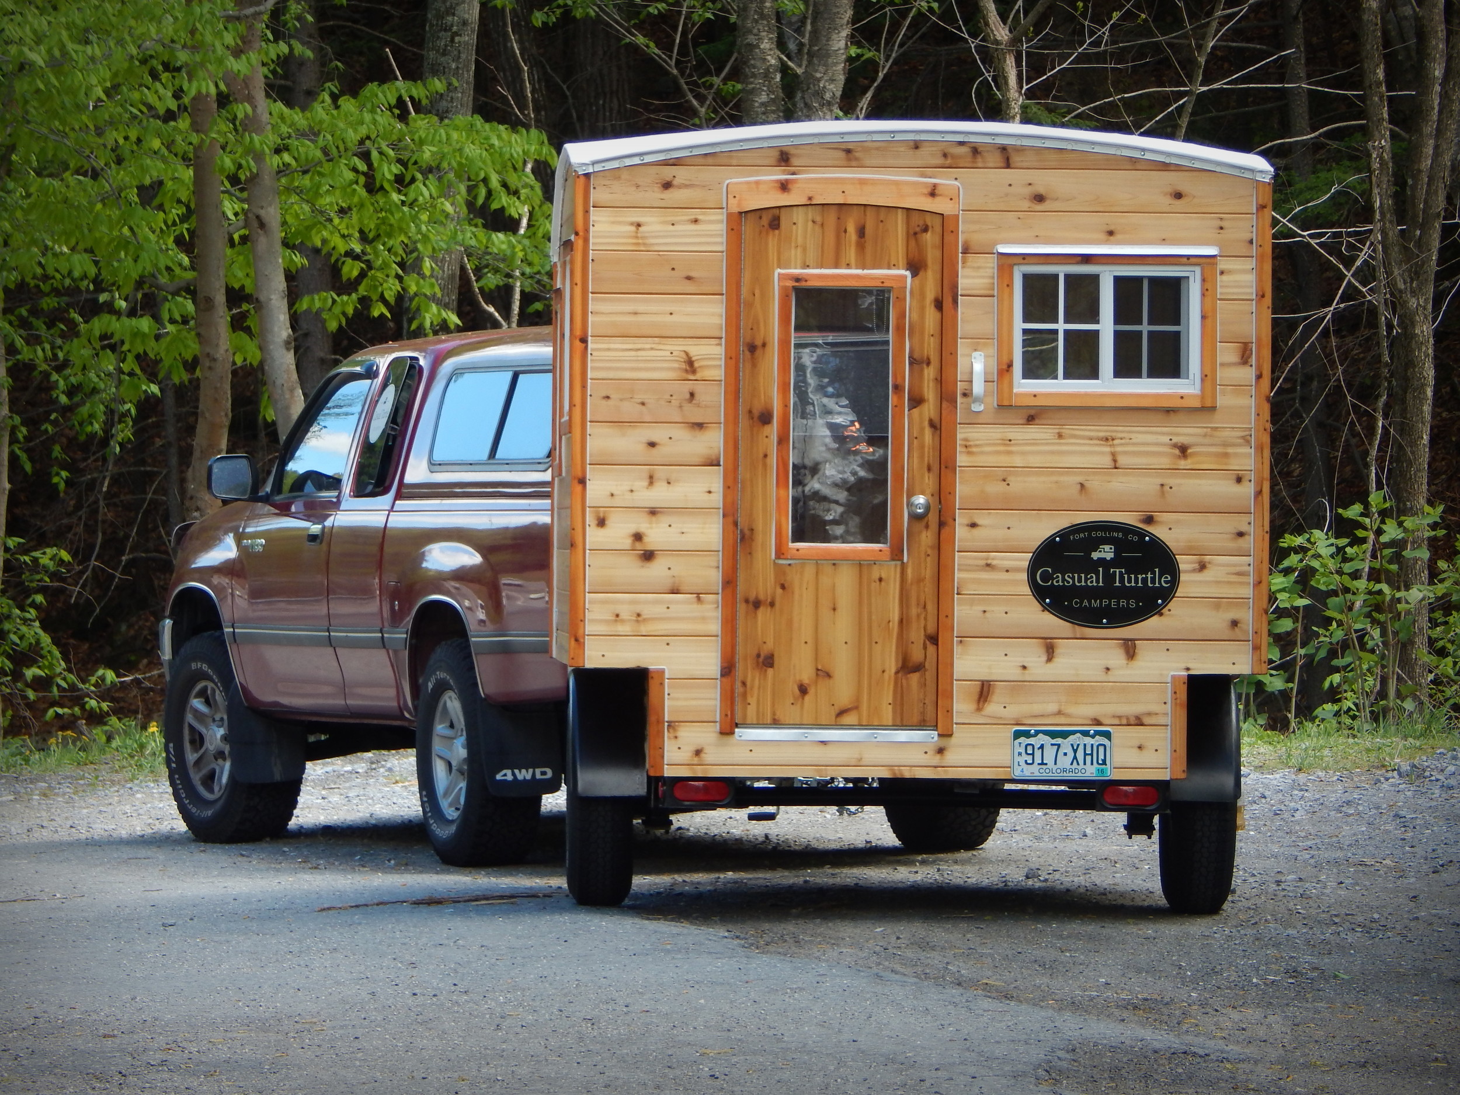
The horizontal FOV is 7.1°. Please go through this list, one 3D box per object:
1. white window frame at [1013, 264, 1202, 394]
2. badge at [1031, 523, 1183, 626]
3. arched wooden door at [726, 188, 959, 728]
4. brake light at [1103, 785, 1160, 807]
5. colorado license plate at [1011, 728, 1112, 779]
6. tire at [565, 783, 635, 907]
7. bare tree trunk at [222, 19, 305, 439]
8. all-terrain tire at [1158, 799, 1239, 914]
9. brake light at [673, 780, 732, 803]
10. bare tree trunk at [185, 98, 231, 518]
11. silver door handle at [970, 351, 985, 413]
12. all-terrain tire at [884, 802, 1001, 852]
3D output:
[{"bbox_3d":[1.129,-0.655,35.355,0.555,0.384,0.050,1,0,-2],"label":"white window frame"},{"bbox_3d":[1.120,0.082,35.250,0.457,0.320,0.010,1,0,-3],"label":"badge"},{"bbox_3d":[0.332,-0.262,35.322,0.705,1.645,0.060,1,0,-2],"label":"arched wooden door"},{"bbox_3d":[1.205,0.746,35.369,0.167,0.064,0.040,1,0,-2],"label":"brake light"},{"bbox_3d":[0.995,0.618,35.250,0.305,0.153,0.005,1,0,-3],"label":"colorado license plate"},{"bbox_3d":[-0.394,0.770,36.200,0.200,0.675,0.675,1,0,-2],"label":"tire"},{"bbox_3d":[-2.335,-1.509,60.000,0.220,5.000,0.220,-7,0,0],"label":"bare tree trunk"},{"bbox_3d":[1.446,0.791,36.350,0.210,0.680,0.680,1,0,-3],"label":"all-terrain tire"},{"bbox_3d":[-0.084,0.732,35.210,0.172,0.066,0.035,1,0,-3],"label":"brake light"},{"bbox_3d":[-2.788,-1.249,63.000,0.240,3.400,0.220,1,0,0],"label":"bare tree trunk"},{"bbox_3d":[0.743,-0.498,35.319,0.040,0.183,0.042,1,0,-2],"label":"silver door handle"},{"bbox_3d":[0.730,0.656,40.400,0.265,0.780,0.780,0,0,-18],"label":"all-terrain tire"}]

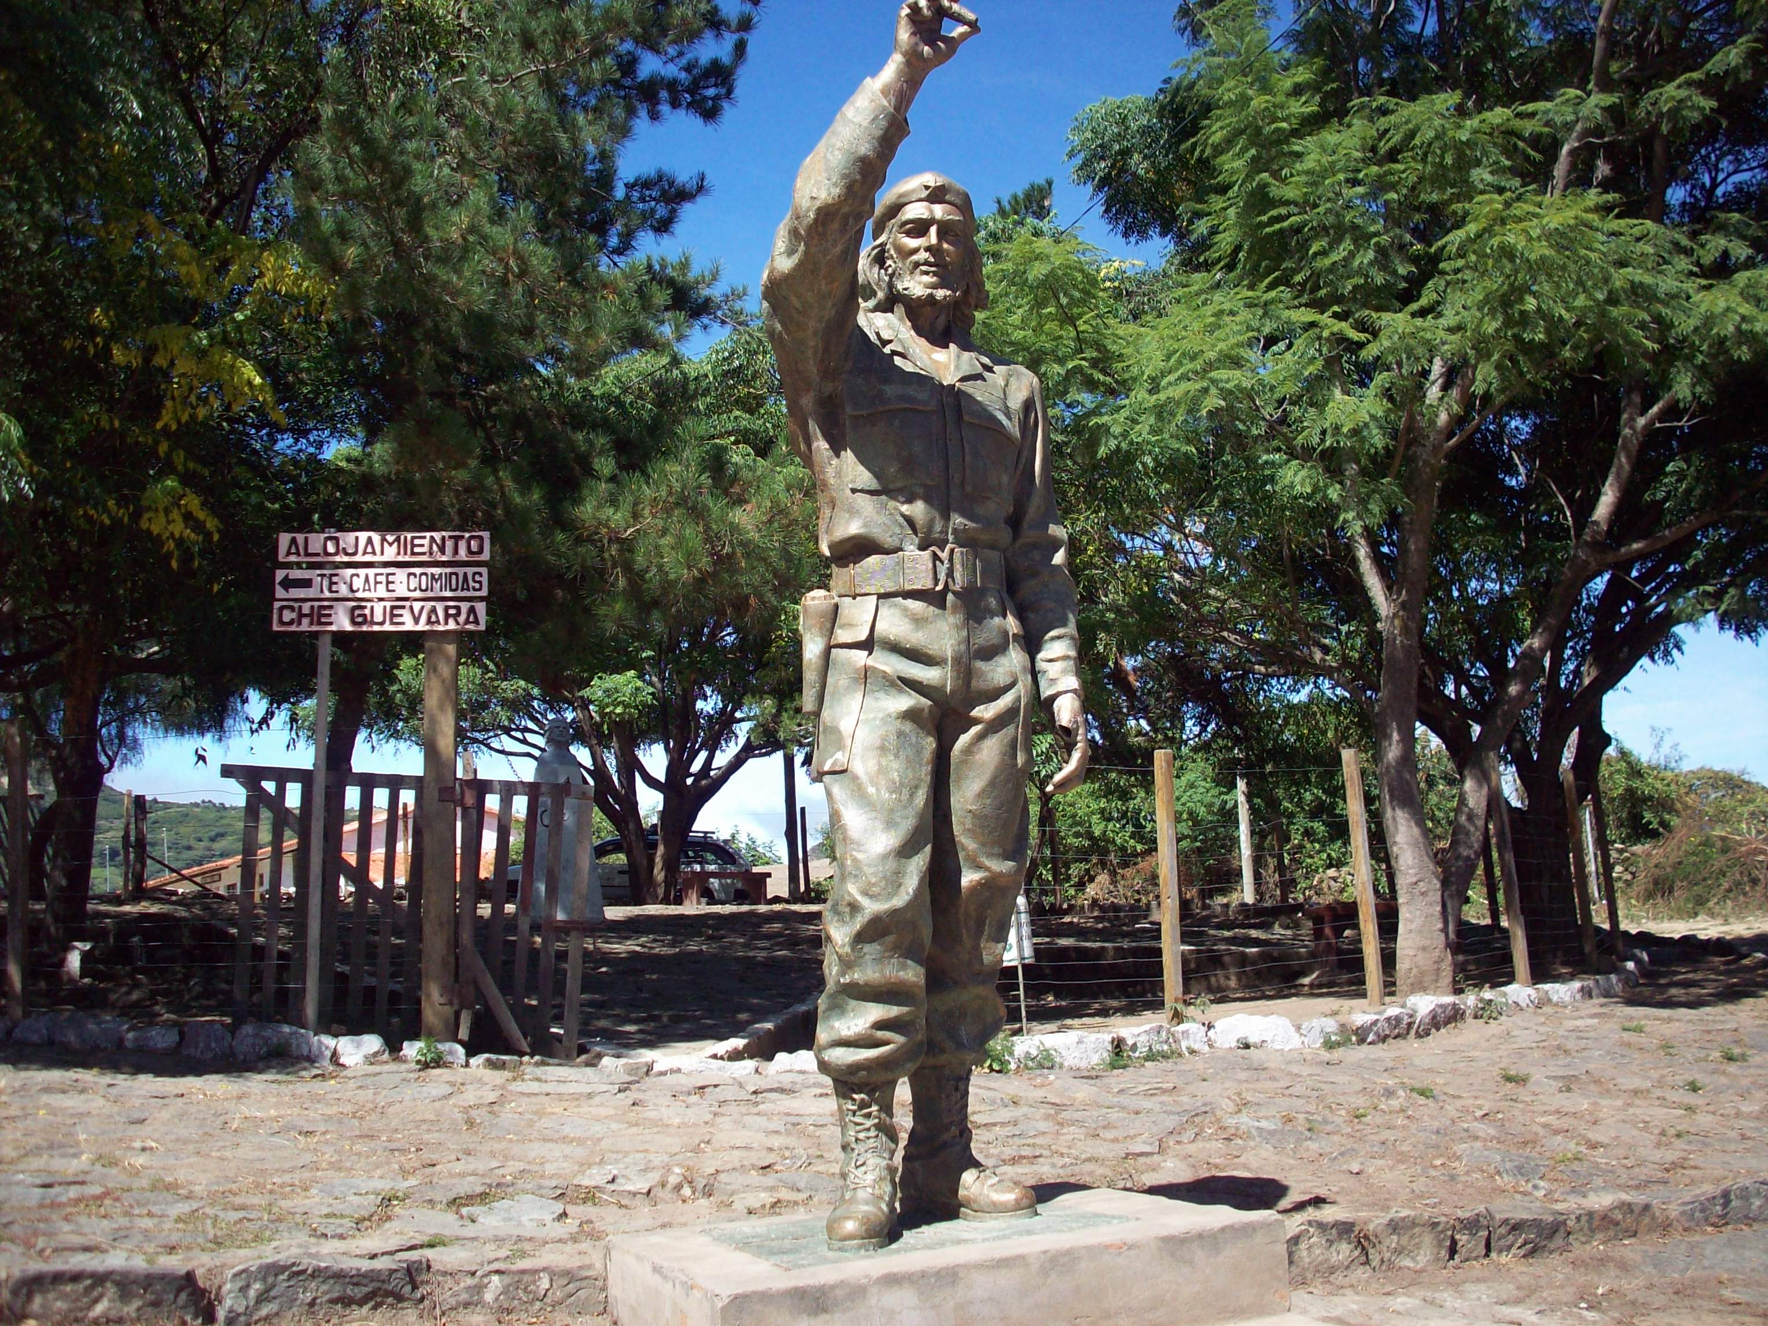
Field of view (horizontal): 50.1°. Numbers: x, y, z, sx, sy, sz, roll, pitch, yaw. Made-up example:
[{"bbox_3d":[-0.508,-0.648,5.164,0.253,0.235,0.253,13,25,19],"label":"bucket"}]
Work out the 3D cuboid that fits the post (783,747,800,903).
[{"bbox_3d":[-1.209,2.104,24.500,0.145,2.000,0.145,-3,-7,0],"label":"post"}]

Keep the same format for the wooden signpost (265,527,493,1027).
[{"bbox_3d":[-2.658,0.614,10.000,1.150,2.700,0.200,-1,-8,-8],"label":"wooden signpost"}]

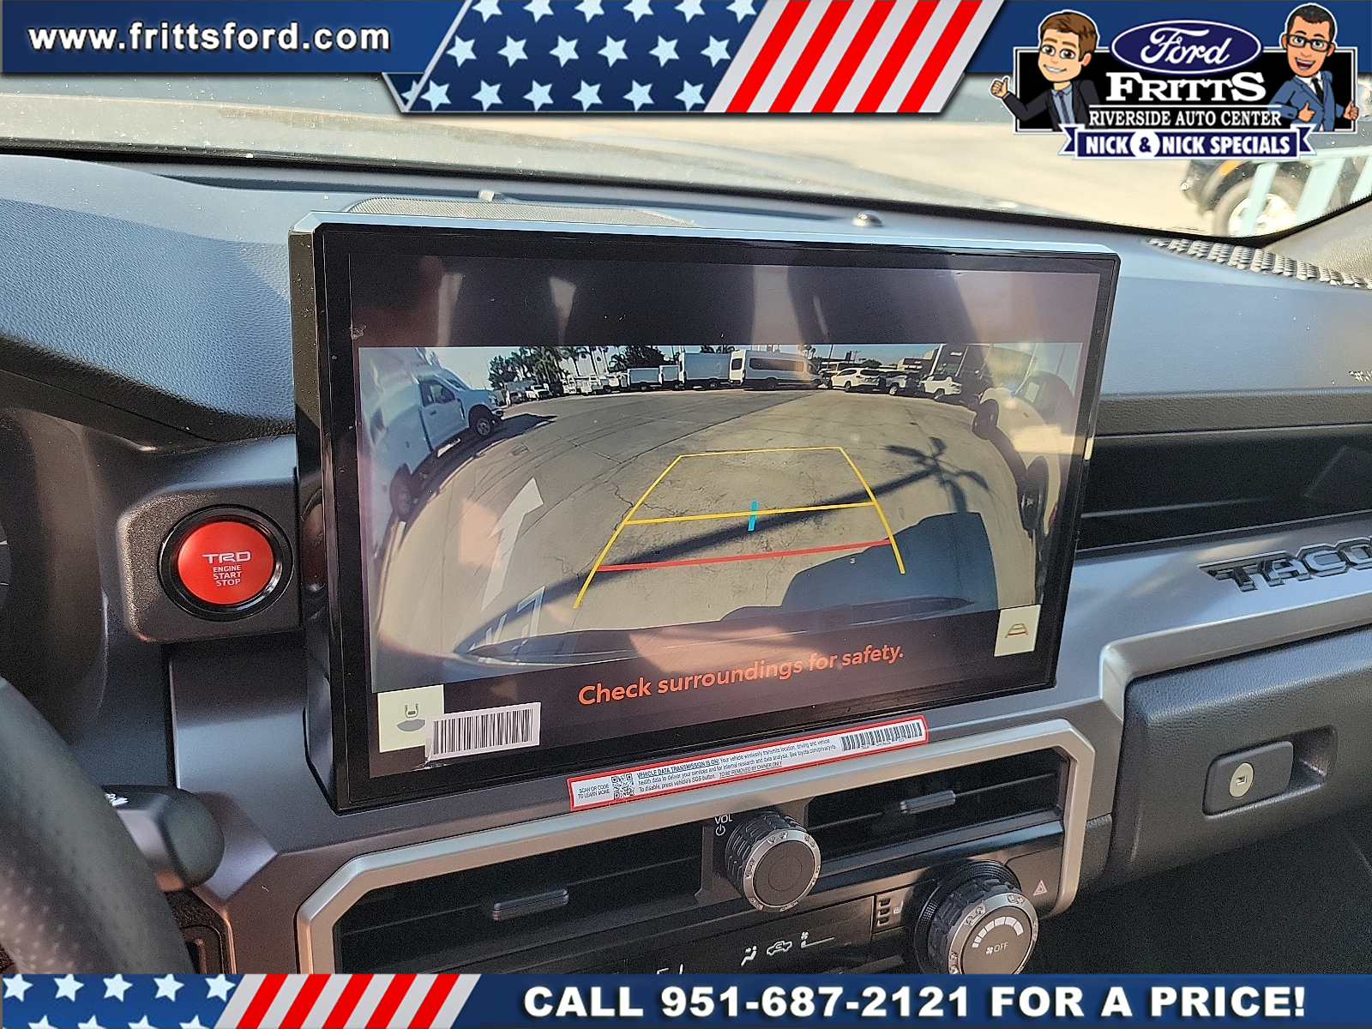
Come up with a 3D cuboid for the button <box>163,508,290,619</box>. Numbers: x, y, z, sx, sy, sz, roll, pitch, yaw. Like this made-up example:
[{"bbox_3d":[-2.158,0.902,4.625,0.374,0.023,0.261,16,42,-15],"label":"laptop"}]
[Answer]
[{"bbox_3d":[-0.156,0.015,0.349,0.041,0.041,0.014,-4,18,-23],"label":"button"}]

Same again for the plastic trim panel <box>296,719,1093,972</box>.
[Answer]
[{"bbox_3d":[0.025,0.158,0.447,0.363,0.109,0.028,-4,14,-23],"label":"plastic trim panel"}]

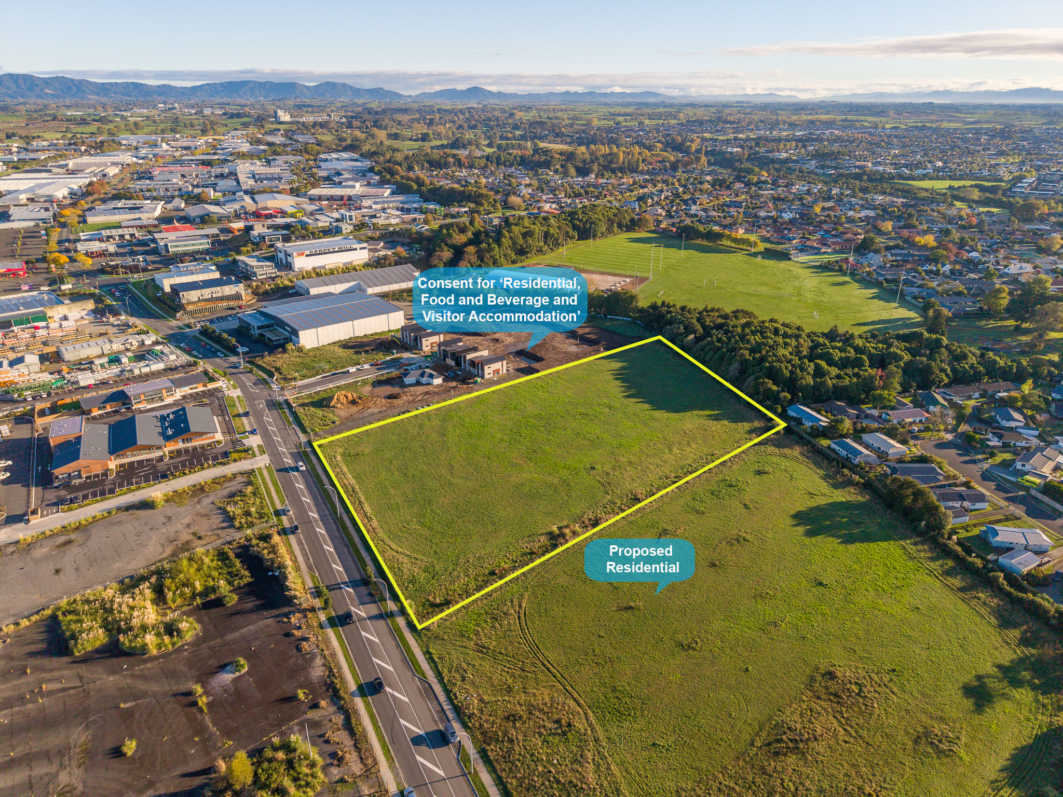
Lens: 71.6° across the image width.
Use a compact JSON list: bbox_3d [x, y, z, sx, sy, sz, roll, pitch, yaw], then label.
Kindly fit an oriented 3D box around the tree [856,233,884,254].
[{"bbox_3d":[279.430,-127.560,608.190,20.910,17.760,20.910,0,22,0],"label":"tree"}]

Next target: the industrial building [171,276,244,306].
[{"bbox_3d":[-198.319,-65.405,451.700,37.200,9.700,25.000,-17,28,-36],"label":"industrial building"}]

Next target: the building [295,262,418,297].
[{"bbox_3d":[-110.241,-78.151,490.179,80.000,8.000,39.500,-17,28,-36],"label":"building"}]

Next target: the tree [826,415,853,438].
[{"bbox_3d":[116.510,10.850,279.330,9.340,9.030,9.340,0,22,0],"label":"tree"}]

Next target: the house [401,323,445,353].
[{"bbox_3d":[-56.750,-32.690,382.890,12.200,7.500,23.400,-16,27,-34],"label":"house"}]

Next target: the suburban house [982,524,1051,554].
[{"bbox_3d":[141.070,40.010,214.030,15.630,4.360,8.530,4,22,9],"label":"suburban house"}]

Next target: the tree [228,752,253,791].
[{"bbox_3d":[-52.600,67.369,133.376,4.100,8.400,4.100,0,22,0],"label":"tree"}]

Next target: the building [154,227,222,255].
[{"bbox_3d":[-279.770,-128.690,602.590,47.750,8.310,56.820,-14,26,-30],"label":"building"}]

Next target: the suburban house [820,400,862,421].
[{"bbox_3d":[123.700,3.674,294.343,13.500,4.600,12.000,-7,23,-16],"label":"suburban house"}]

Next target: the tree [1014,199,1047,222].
[{"bbox_3d":[505.600,-189.794,747.643,26.000,20.000,24.000,0,22,0],"label":"tree"}]

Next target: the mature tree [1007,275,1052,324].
[{"bbox_3d":[282.460,-55.770,418.780,21.310,27.710,21.310,0,22,0],"label":"mature tree"}]

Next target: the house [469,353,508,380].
[{"bbox_3d":[-20.280,-15.670,341.530,12.300,7.300,12.600,-16,27,-34],"label":"house"}]

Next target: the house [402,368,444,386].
[{"bbox_3d":[-49.189,-9.550,327.249,14.800,4.200,15.800,-17,28,-36],"label":"house"}]

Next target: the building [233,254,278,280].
[{"bbox_3d":[-191.616,-92.305,513.989,15.800,8.200,45.000,-17,28,-36],"label":"building"}]

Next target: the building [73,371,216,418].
[{"bbox_3d":[-160.281,-2.606,307.869,47.700,6.000,15.300,-17,28,-35],"label":"building"}]

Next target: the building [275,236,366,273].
[{"bbox_3d":[-155.340,-108.340,547.410,55.960,12.610,36.480,-16,27,-34],"label":"building"}]

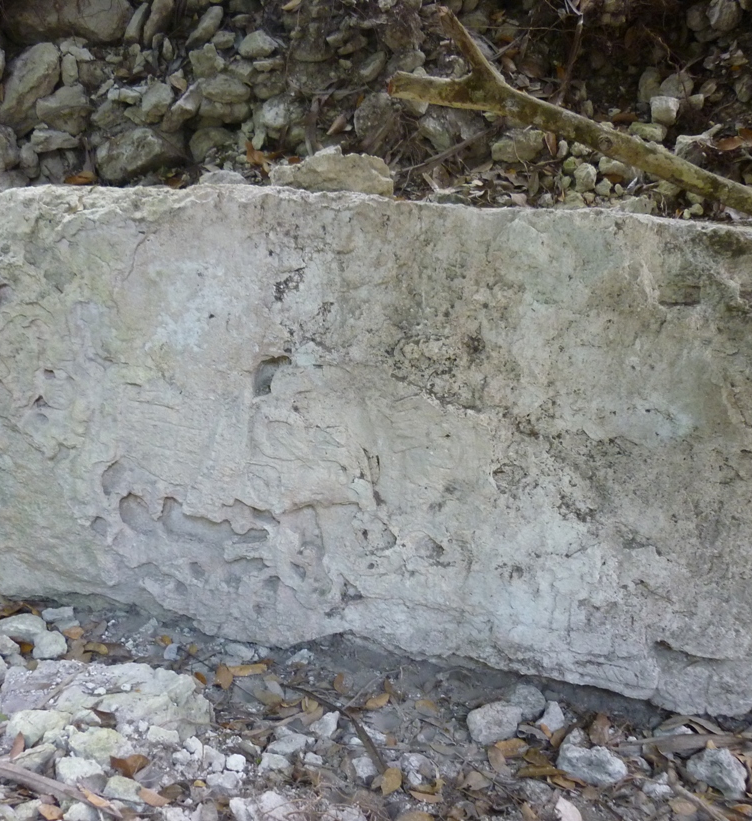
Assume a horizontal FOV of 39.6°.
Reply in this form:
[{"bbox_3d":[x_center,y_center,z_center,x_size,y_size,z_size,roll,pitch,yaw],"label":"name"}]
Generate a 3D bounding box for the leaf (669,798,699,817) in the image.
[{"bbox_3d":[0.531,0.683,1.795,0.050,0.009,0.032,3,31,4],"label":"leaf"}]

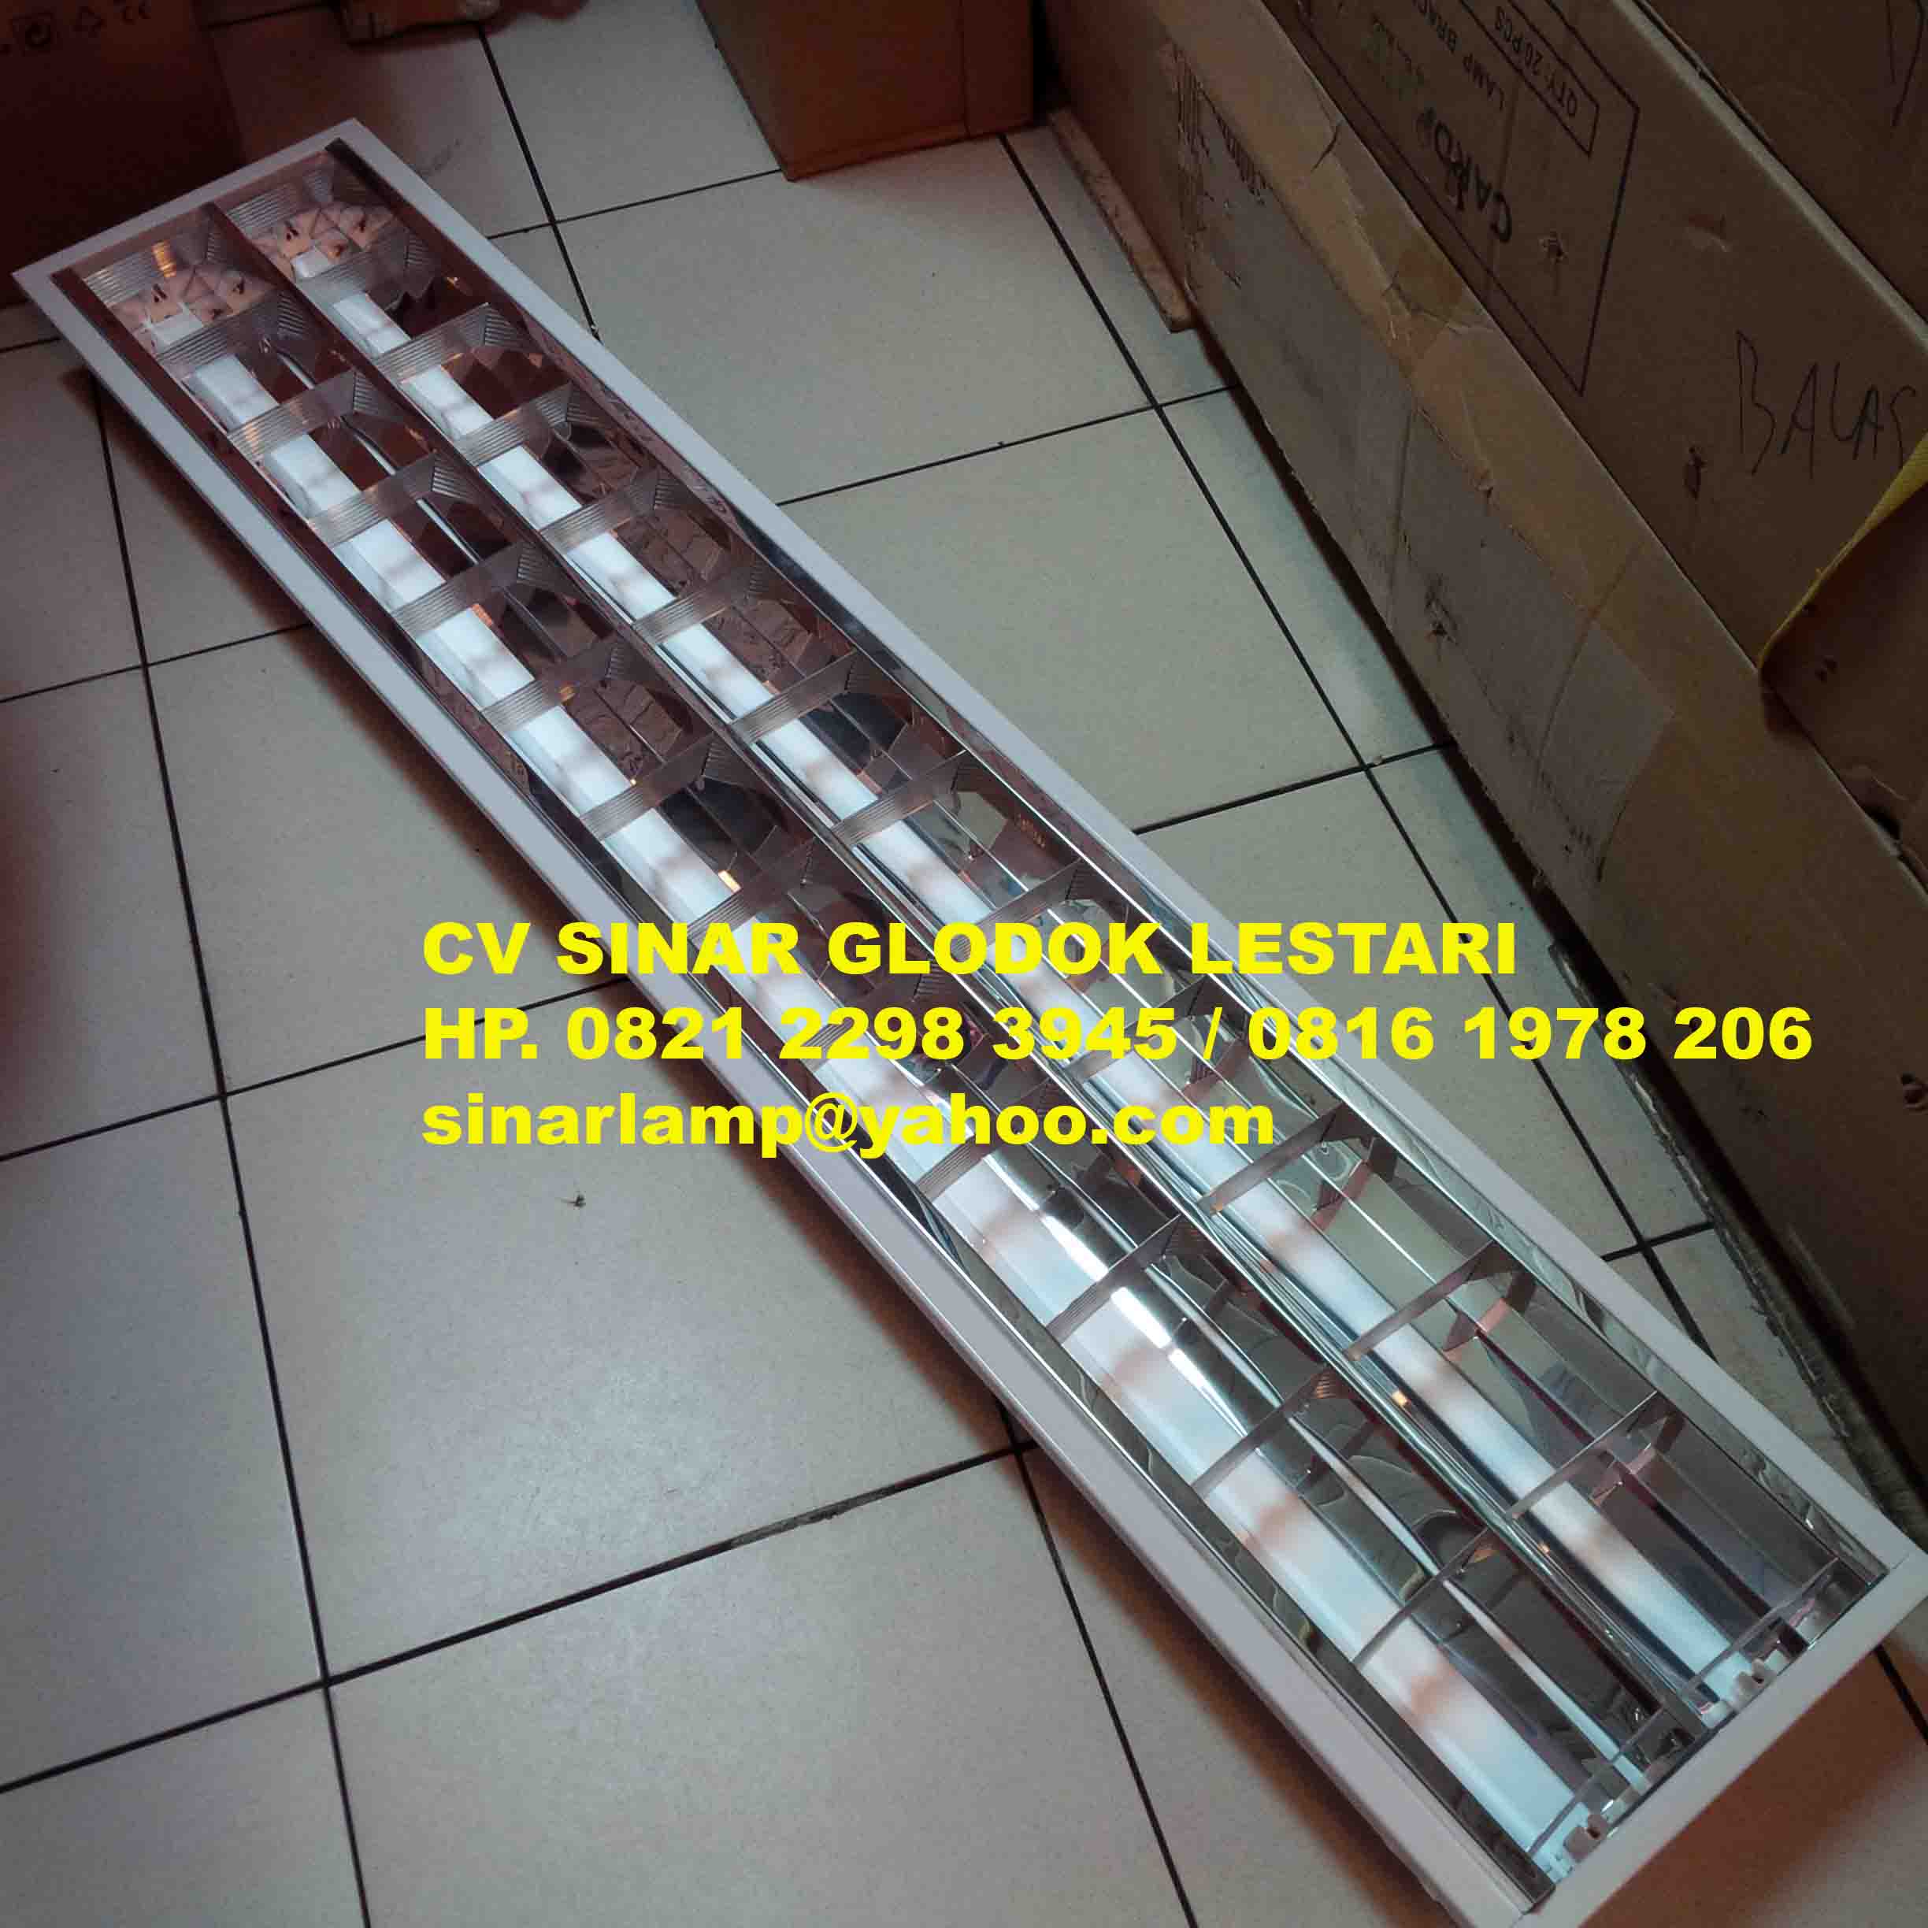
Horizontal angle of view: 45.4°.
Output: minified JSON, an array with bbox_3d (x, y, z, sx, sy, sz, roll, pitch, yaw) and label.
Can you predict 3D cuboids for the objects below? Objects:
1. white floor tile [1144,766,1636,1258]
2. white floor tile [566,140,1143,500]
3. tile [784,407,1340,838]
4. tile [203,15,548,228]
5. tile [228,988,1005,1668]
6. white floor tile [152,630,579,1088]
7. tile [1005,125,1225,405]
[{"bbox_3d":[0.118,0.057,1.113,0.299,0.010,0.299,-16,56,-9],"label":"white floor tile"},{"bbox_3d":[-0.076,-0.412,1.464,0.301,0.009,0.301,-16,56,-9],"label":"white floor tile"},{"bbox_3d":[0.021,-0.177,1.294,0.301,0.009,0.301,-16,56,-9],"label":"tile"},{"bbox_3d":[-0.464,-0.562,1.585,0.301,0.009,0.301,-16,56,-9],"label":"tile"},{"bbox_3d":[-0.169,0.141,1.064,0.299,0.010,0.299,-16,56,-9],"label":"tile"},{"bbox_3d":[-0.266,-0.091,1.232,0.299,0.010,0.299,-16,56,-9],"label":"white floor tile"},{"bbox_3d":[0.213,-0.497,1.513,0.301,0.009,0.301,-16,56,-9],"label":"tile"}]

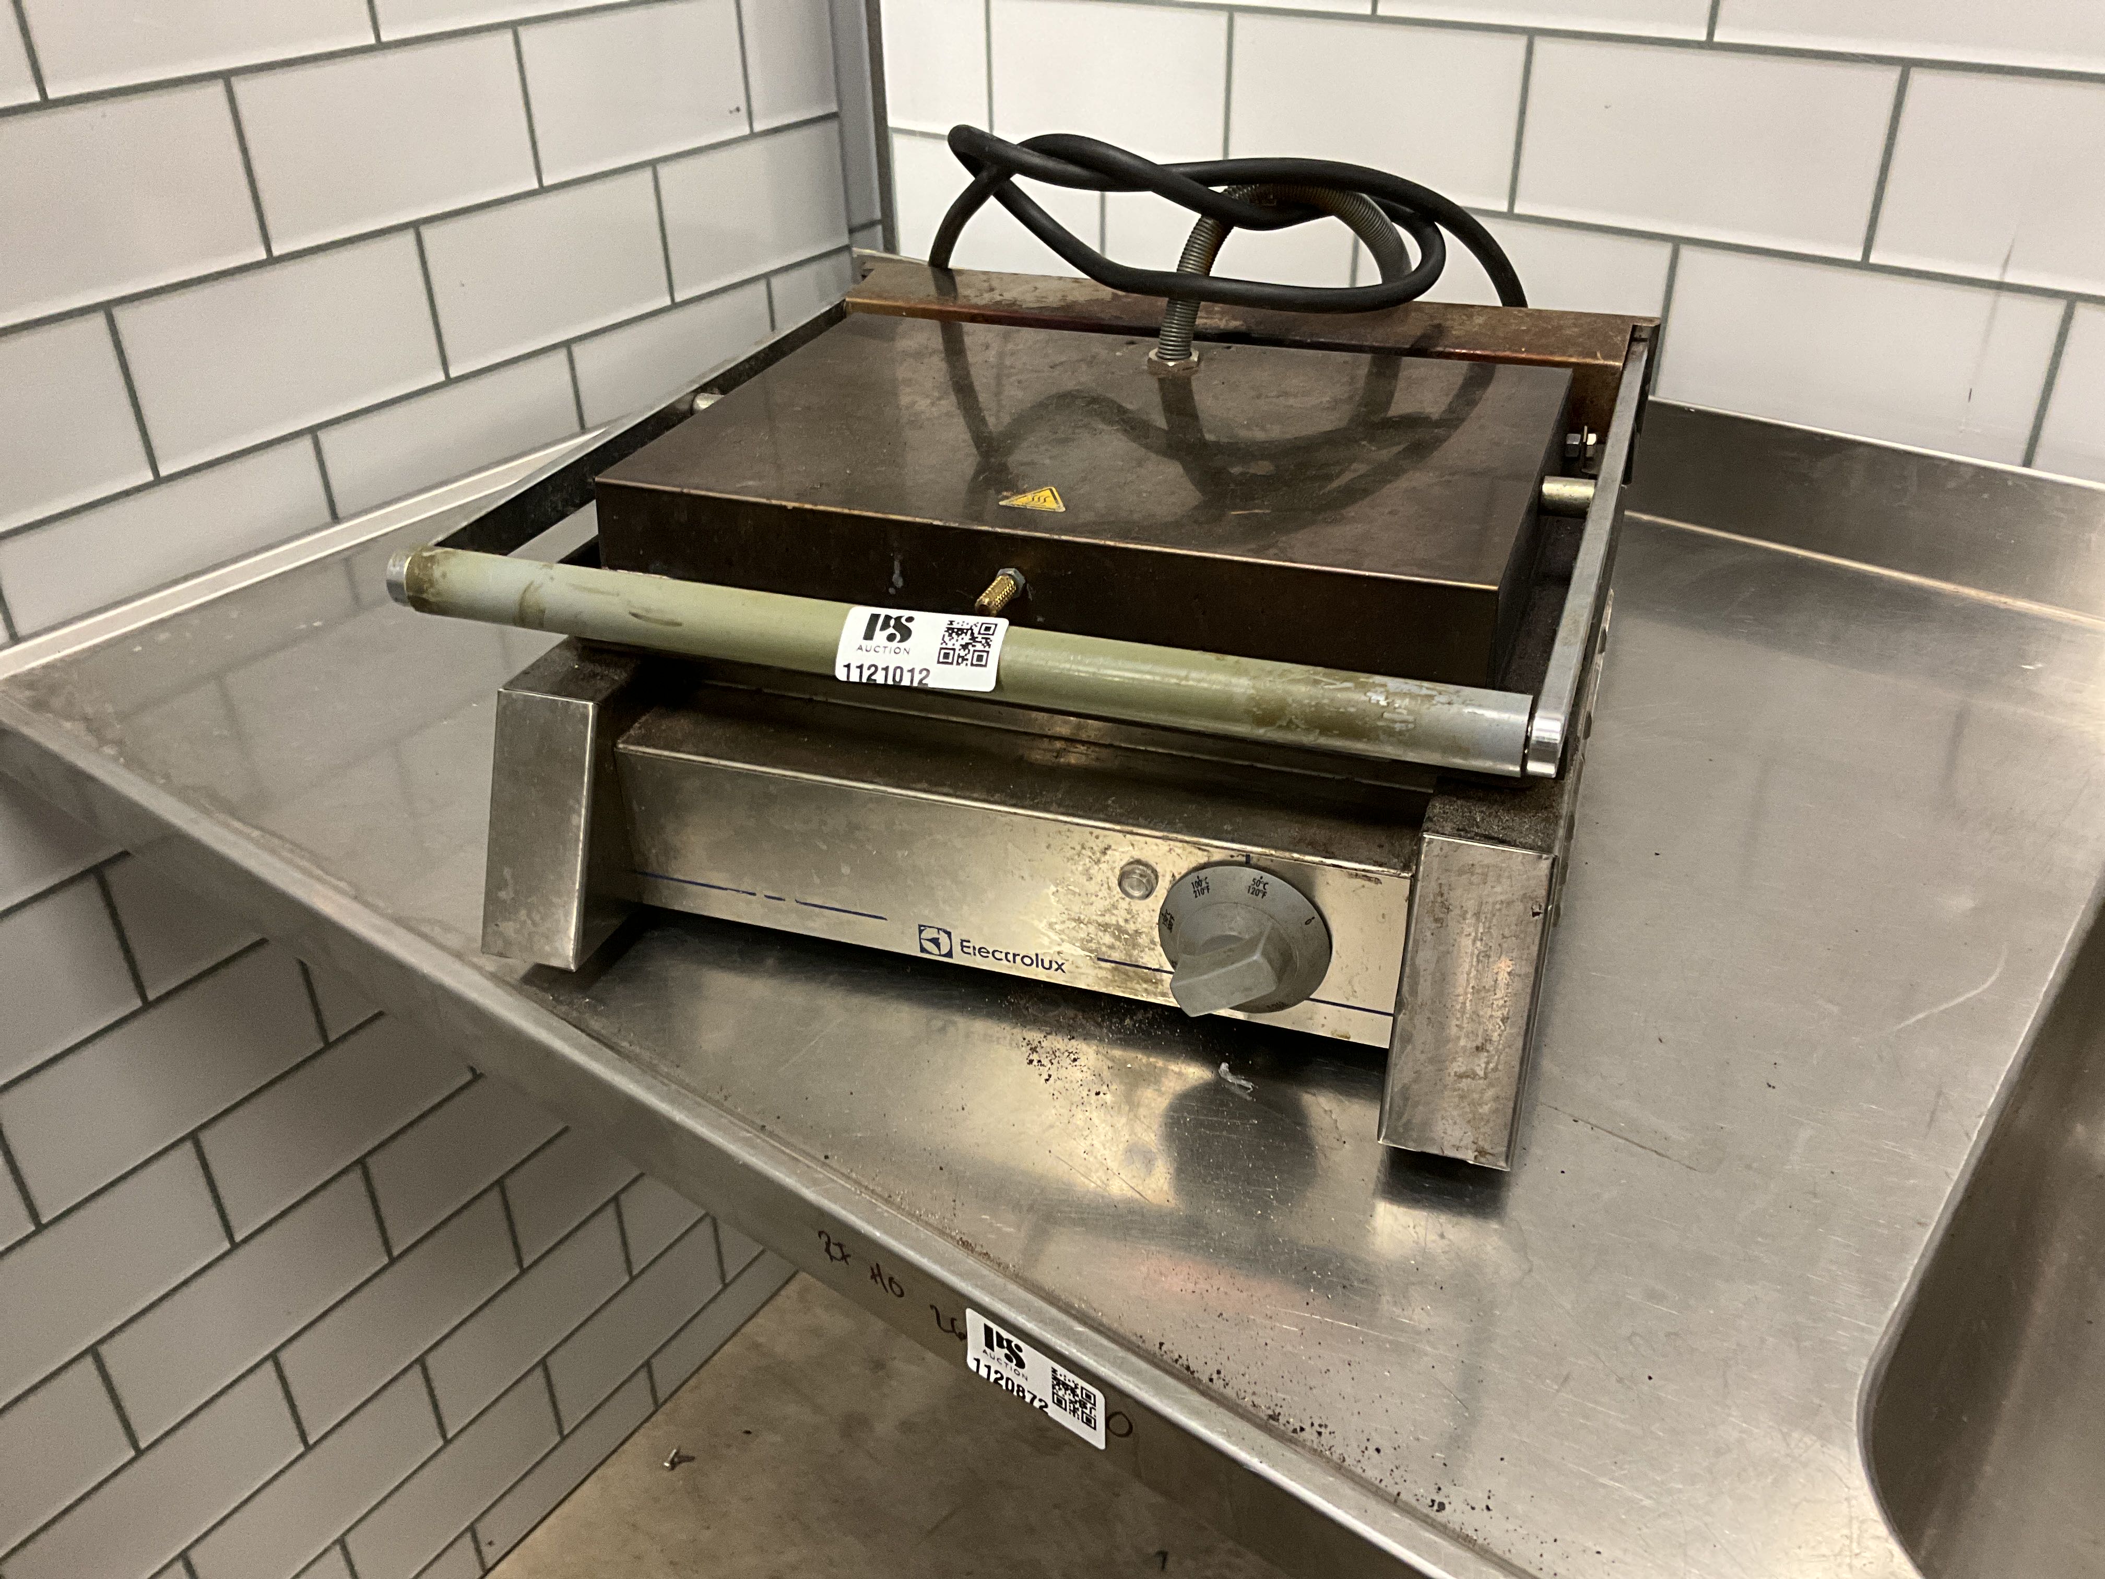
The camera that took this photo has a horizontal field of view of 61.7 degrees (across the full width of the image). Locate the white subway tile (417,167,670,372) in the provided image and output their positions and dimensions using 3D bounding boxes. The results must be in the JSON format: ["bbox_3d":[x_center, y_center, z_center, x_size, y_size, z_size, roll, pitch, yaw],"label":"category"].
[{"bbox_3d":[-0.335,-0.348,1.177,0.010,0.097,0.198,18,36,29],"label":"white subway tile"}]

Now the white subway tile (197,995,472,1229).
[{"bbox_3d":[-0.492,0.216,1.219,0.010,0.097,0.198,18,36,29],"label":"white subway tile"}]

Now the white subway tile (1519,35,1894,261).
[{"bbox_3d":[0.355,-0.355,0.972,0.200,0.098,0.010,21,38,33],"label":"white subway tile"}]

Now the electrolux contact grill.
[{"bbox_3d":[0.025,-0.105,0.715,0.394,0.263,0.418,9,32,17],"label":"electrolux contact grill"}]

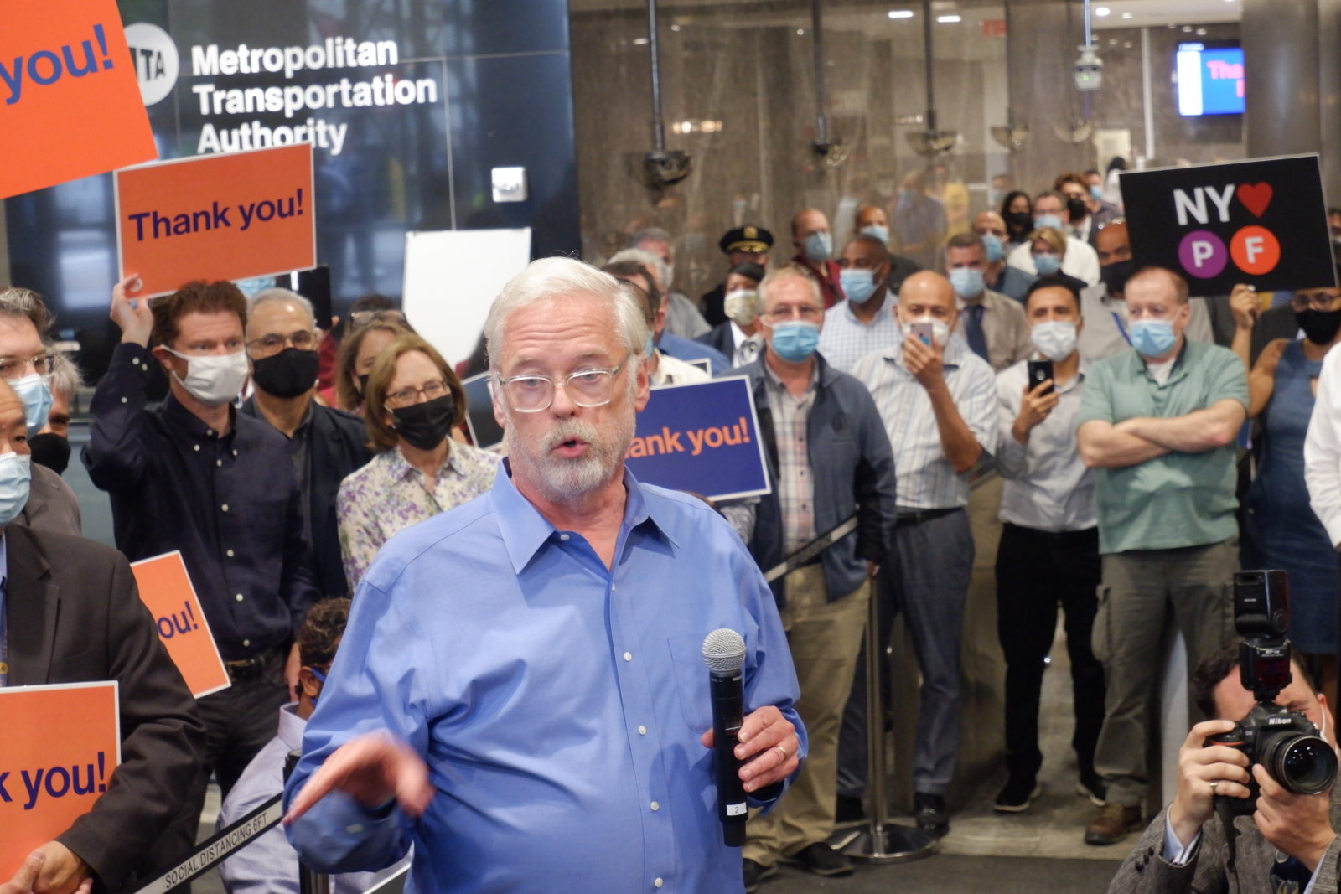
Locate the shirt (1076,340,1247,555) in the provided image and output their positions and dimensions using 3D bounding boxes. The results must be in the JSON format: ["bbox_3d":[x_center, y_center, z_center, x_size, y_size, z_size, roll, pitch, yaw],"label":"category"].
[{"bbox_3d":[1.476,0.002,7.600,0.490,0.630,0.360,-1,5,17],"label":"shirt"}]

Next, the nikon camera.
[{"bbox_3d":[0.924,0.371,3.870,0.165,0.355,0.200,-1,-2,-11],"label":"nikon camera"}]

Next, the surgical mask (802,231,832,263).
[{"bbox_3d":[0.657,-0.890,11.300,0.140,0.125,0.085,-6,8,-27],"label":"surgical mask"}]

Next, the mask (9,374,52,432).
[{"bbox_3d":[-1.208,-0.081,4.700,0.140,0.112,0.085,-6,6,-36],"label":"mask"}]

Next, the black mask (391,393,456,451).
[{"bbox_3d":[-0.531,-0.053,5.450,0.140,0.125,0.085,-13,6,-17],"label":"black mask"}]

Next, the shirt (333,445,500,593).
[{"bbox_3d":[-0.545,0.281,5.600,0.420,0.580,0.270,-4,5,-16],"label":"shirt"}]

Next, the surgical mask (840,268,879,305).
[{"bbox_3d":[0.679,-0.575,9.100,0.143,0.125,0.090,1,7,31],"label":"surgical mask"}]

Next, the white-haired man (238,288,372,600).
[{"bbox_3d":[-0.902,0.501,6.289,0.500,1.790,0.320,-4,6,-14],"label":"white-haired man"}]

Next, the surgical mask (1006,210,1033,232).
[{"bbox_3d":[2.039,-1.321,14.800,0.140,0.125,0.090,-2,5,3],"label":"surgical mask"}]

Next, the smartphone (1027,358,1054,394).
[{"bbox_3d":[1.114,-0.190,7.600,0.075,0.150,0.010,-1,13,9],"label":"smartphone"}]

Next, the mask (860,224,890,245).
[{"bbox_3d":[1.027,-1.058,12.700,0.145,0.115,0.090,-4,5,-14],"label":"mask"}]

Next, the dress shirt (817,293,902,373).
[{"bbox_3d":[0.729,-0.253,9.500,0.500,0.660,0.300,-1,7,14],"label":"dress shirt"}]

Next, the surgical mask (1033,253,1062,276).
[{"bbox_3d":[1.832,-0.887,12.300,0.135,0.115,0.080,-1,7,10],"label":"surgical mask"}]

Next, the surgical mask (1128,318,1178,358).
[{"bbox_3d":[1.422,-0.320,7.450,0.140,0.120,0.085,1,8,28],"label":"surgical mask"}]

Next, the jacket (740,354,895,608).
[{"bbox_3d":[0.399,0.099,7.330,0.530,0.750,0.340,-2,7,7],"label":"jacket"}]

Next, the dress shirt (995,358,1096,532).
[{"bbox_3d":[1.215,-0.011,7.970,0.410,0.560,0.300,-2,6,7],"label":"dress shirt"}]

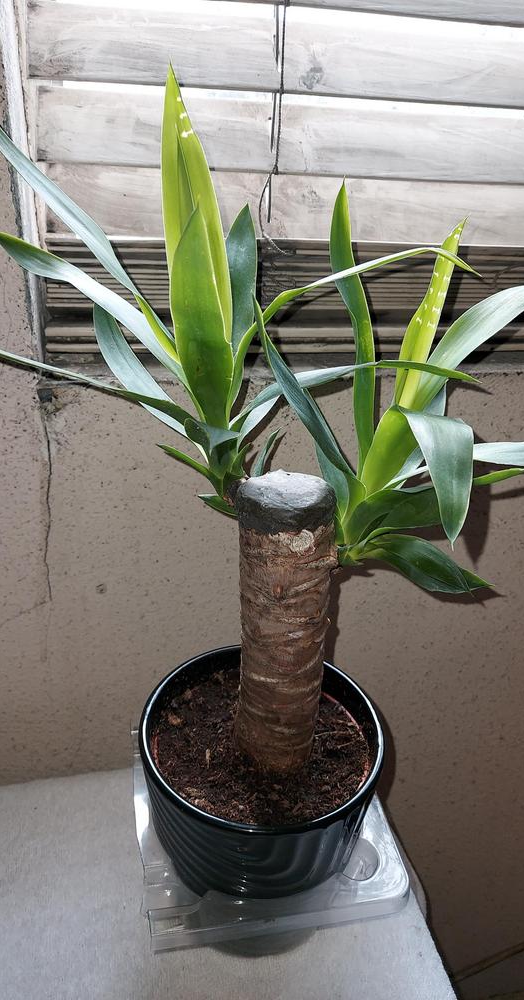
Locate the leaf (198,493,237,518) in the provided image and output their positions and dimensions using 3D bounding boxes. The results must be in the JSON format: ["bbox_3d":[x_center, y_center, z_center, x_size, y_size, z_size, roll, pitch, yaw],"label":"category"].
[{"bbox_3d":[-0.021,0.003,0.367,0.025,0.009,0.013,18,43,8],"label":"leaf"}]

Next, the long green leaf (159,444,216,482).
[{"bbox_3d":[-0.042,-0.021,0.403,0.036,0.009,0.011,31,35,8],"label":"long green leaf"}]

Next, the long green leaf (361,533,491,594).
[{"bbox_3d":[0.095,0.038,0.419,0.082,0.019,0.031,13,28,-16],"label":"long green leaf"}]

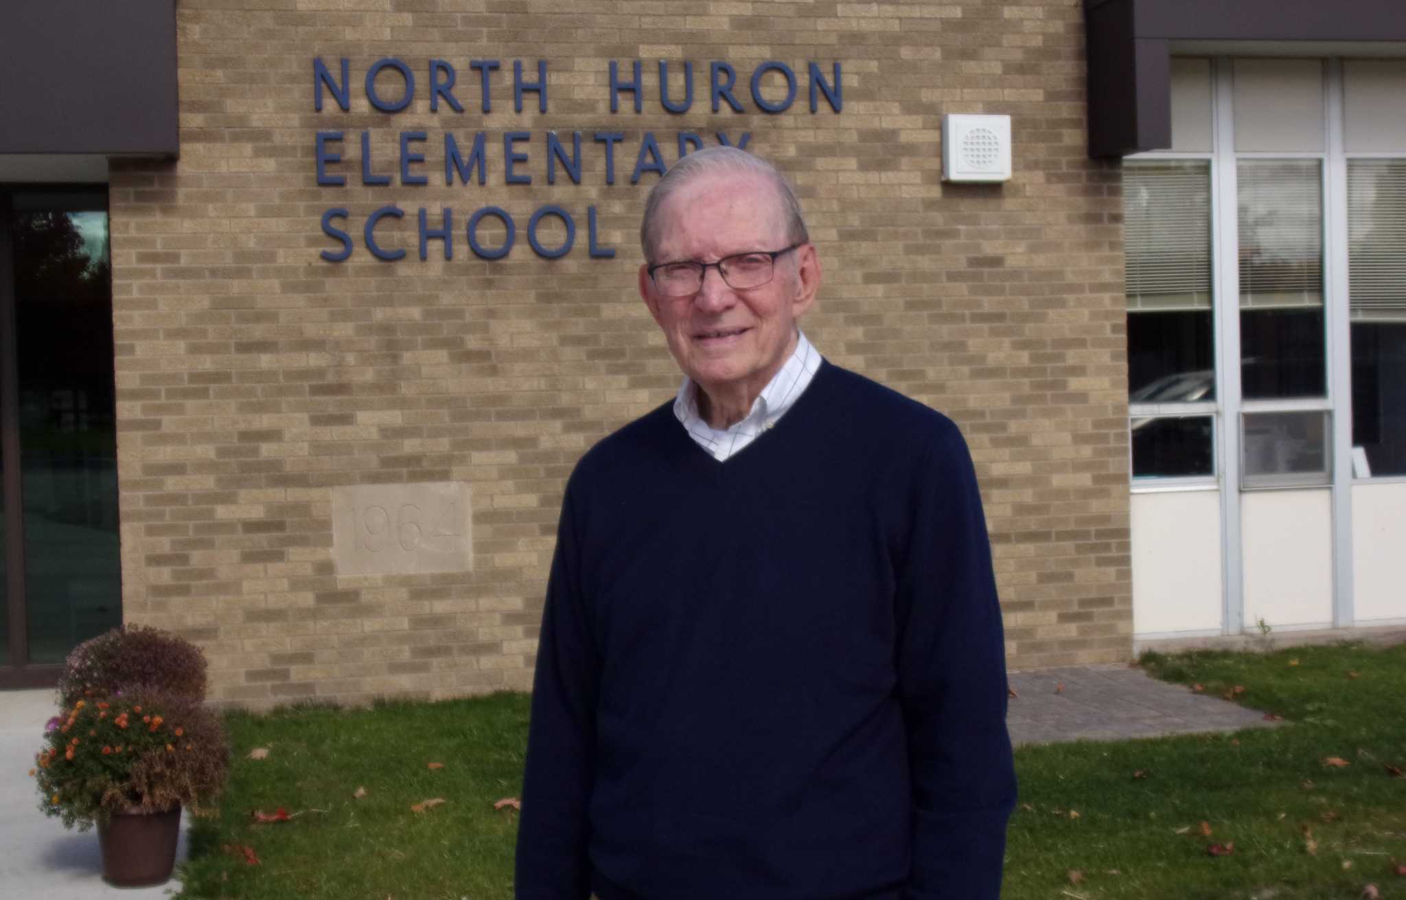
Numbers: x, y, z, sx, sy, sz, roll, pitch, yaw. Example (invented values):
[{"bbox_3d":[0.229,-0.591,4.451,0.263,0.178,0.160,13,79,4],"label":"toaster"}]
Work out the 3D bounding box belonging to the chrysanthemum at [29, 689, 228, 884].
[{"bbox_3d":[-1.727,1.005,5.637,0.581,0.572,0.557,-2,1,-17],"label":"chrysanthemum"}]

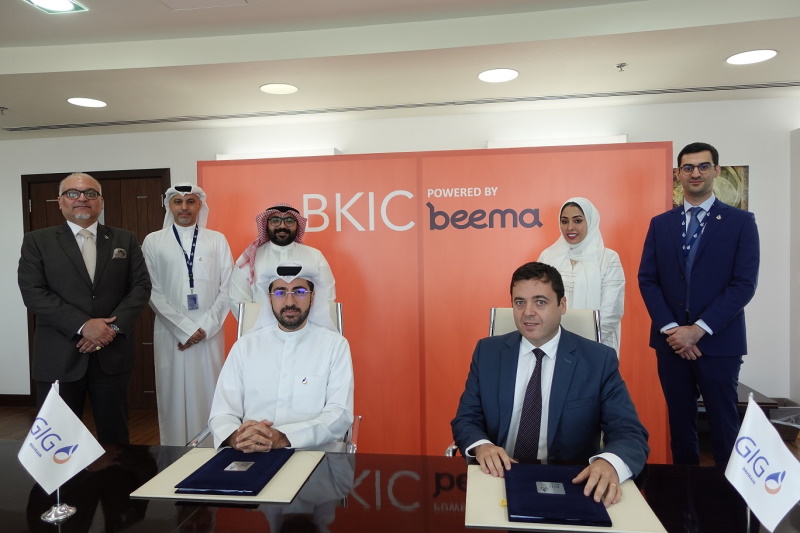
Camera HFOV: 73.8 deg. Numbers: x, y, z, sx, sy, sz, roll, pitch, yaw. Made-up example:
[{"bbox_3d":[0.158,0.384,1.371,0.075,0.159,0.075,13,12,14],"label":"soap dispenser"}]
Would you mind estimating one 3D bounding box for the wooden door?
[{"bbox_3d":[-2.747,0.209,4.837,1.400,2.140,0.090,-1,2,8],"label":"wooden door"}]

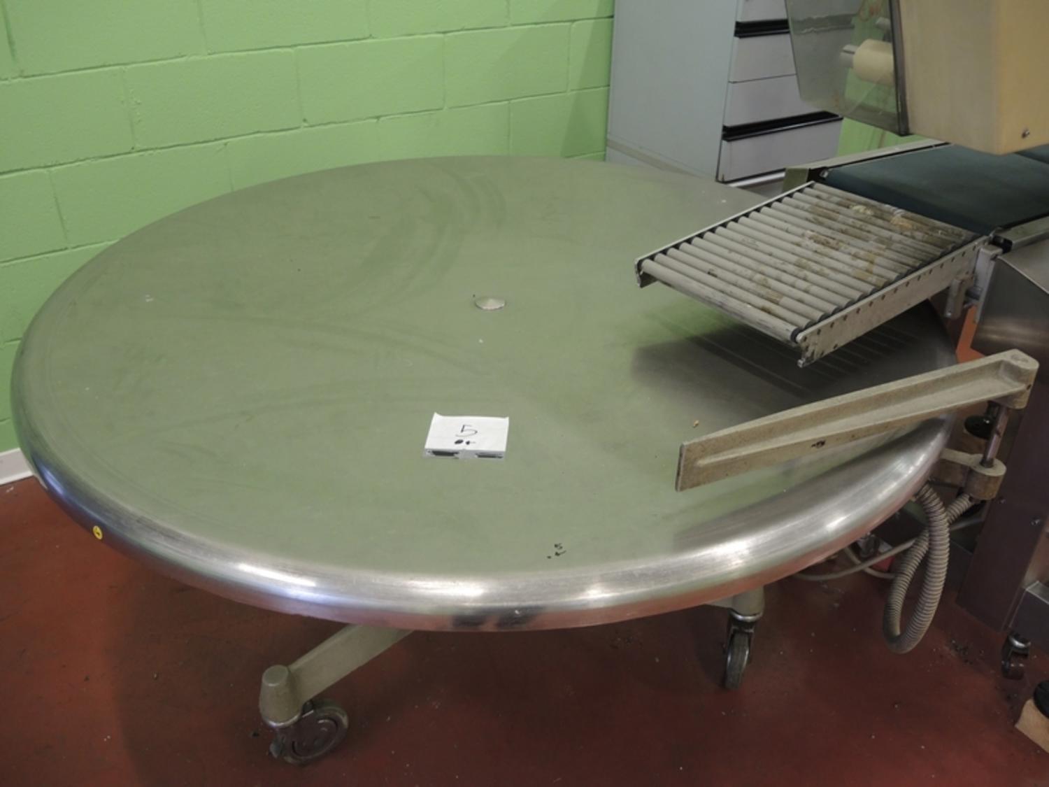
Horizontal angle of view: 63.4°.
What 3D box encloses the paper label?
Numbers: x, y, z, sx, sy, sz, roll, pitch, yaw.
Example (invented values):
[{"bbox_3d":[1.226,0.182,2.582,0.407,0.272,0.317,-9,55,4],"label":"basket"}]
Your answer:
[{"bbox_3d":[-0.071,0.055,1.079,0.100,0.011,0.083,2,32,3],"label":"paper label"}]

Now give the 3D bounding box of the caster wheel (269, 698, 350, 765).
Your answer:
[{"bbox_3d":[-0.379,0.594,1.487,0.142,0.138,0.050,-21,37,-30],"label":"caster wheel"}]

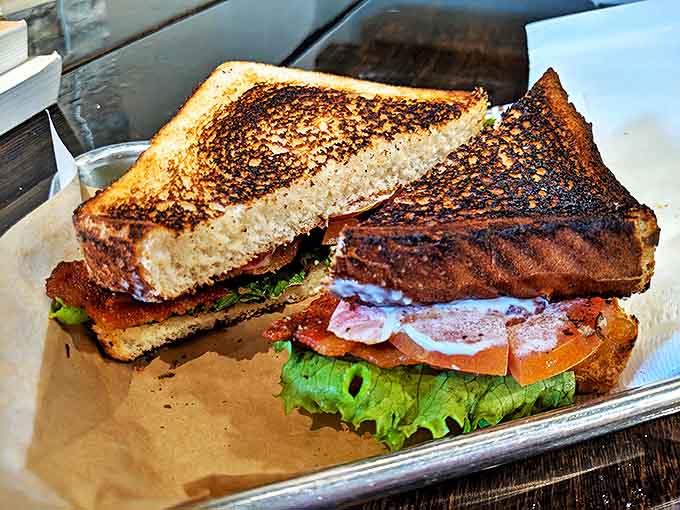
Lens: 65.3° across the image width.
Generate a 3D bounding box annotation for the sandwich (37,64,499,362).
[{"bbox_3d":[-0.036,-0.030,0.227,0.158,0.070,0.098,-29,48,-31],"label":"sandwich"}]

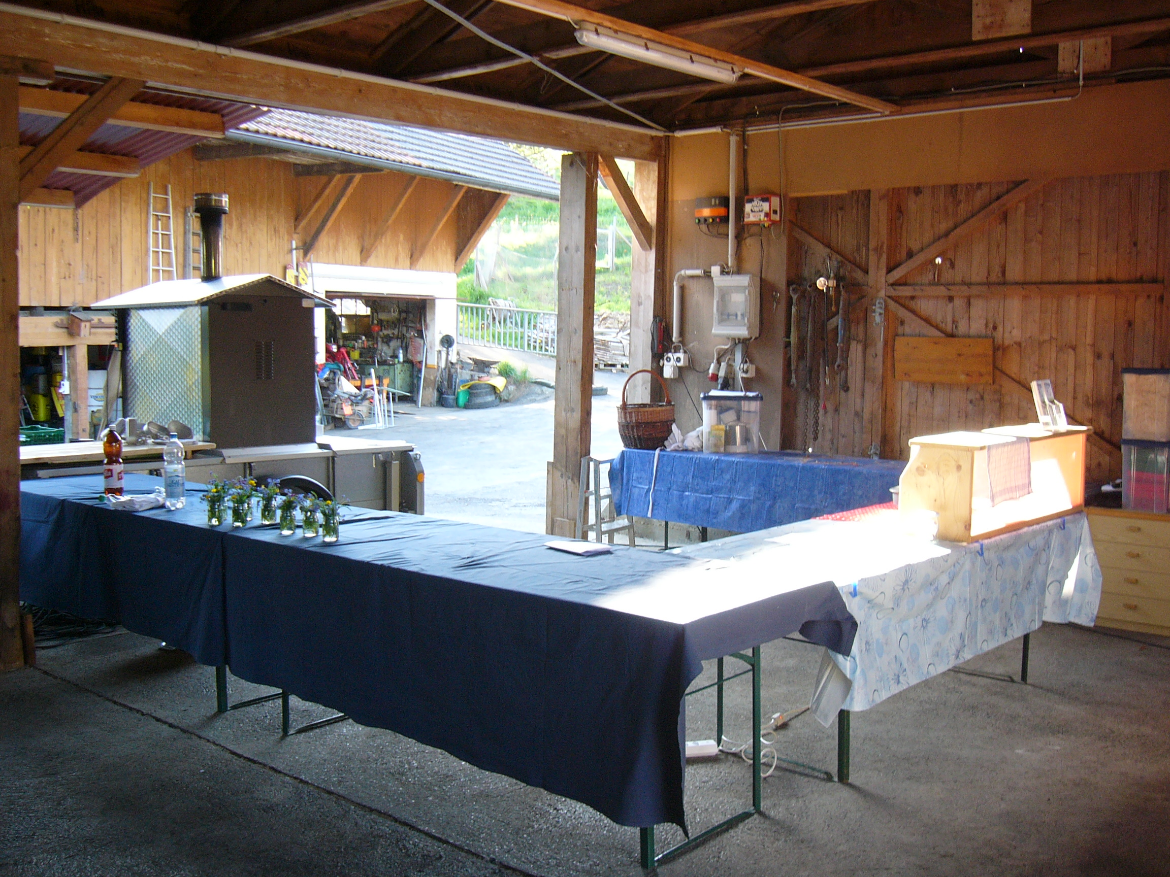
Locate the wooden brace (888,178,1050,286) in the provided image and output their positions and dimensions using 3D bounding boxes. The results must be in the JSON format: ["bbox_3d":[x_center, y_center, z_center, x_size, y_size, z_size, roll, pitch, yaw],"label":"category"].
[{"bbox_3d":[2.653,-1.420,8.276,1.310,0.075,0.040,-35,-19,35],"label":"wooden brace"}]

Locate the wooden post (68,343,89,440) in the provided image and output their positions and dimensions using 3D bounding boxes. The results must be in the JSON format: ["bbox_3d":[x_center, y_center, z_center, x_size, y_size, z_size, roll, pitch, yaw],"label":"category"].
[{"bbox_3d":[-7.470,-0.603,17.392,0.210,1.620,0.210,4,6,29],"label":"wooden post"}]

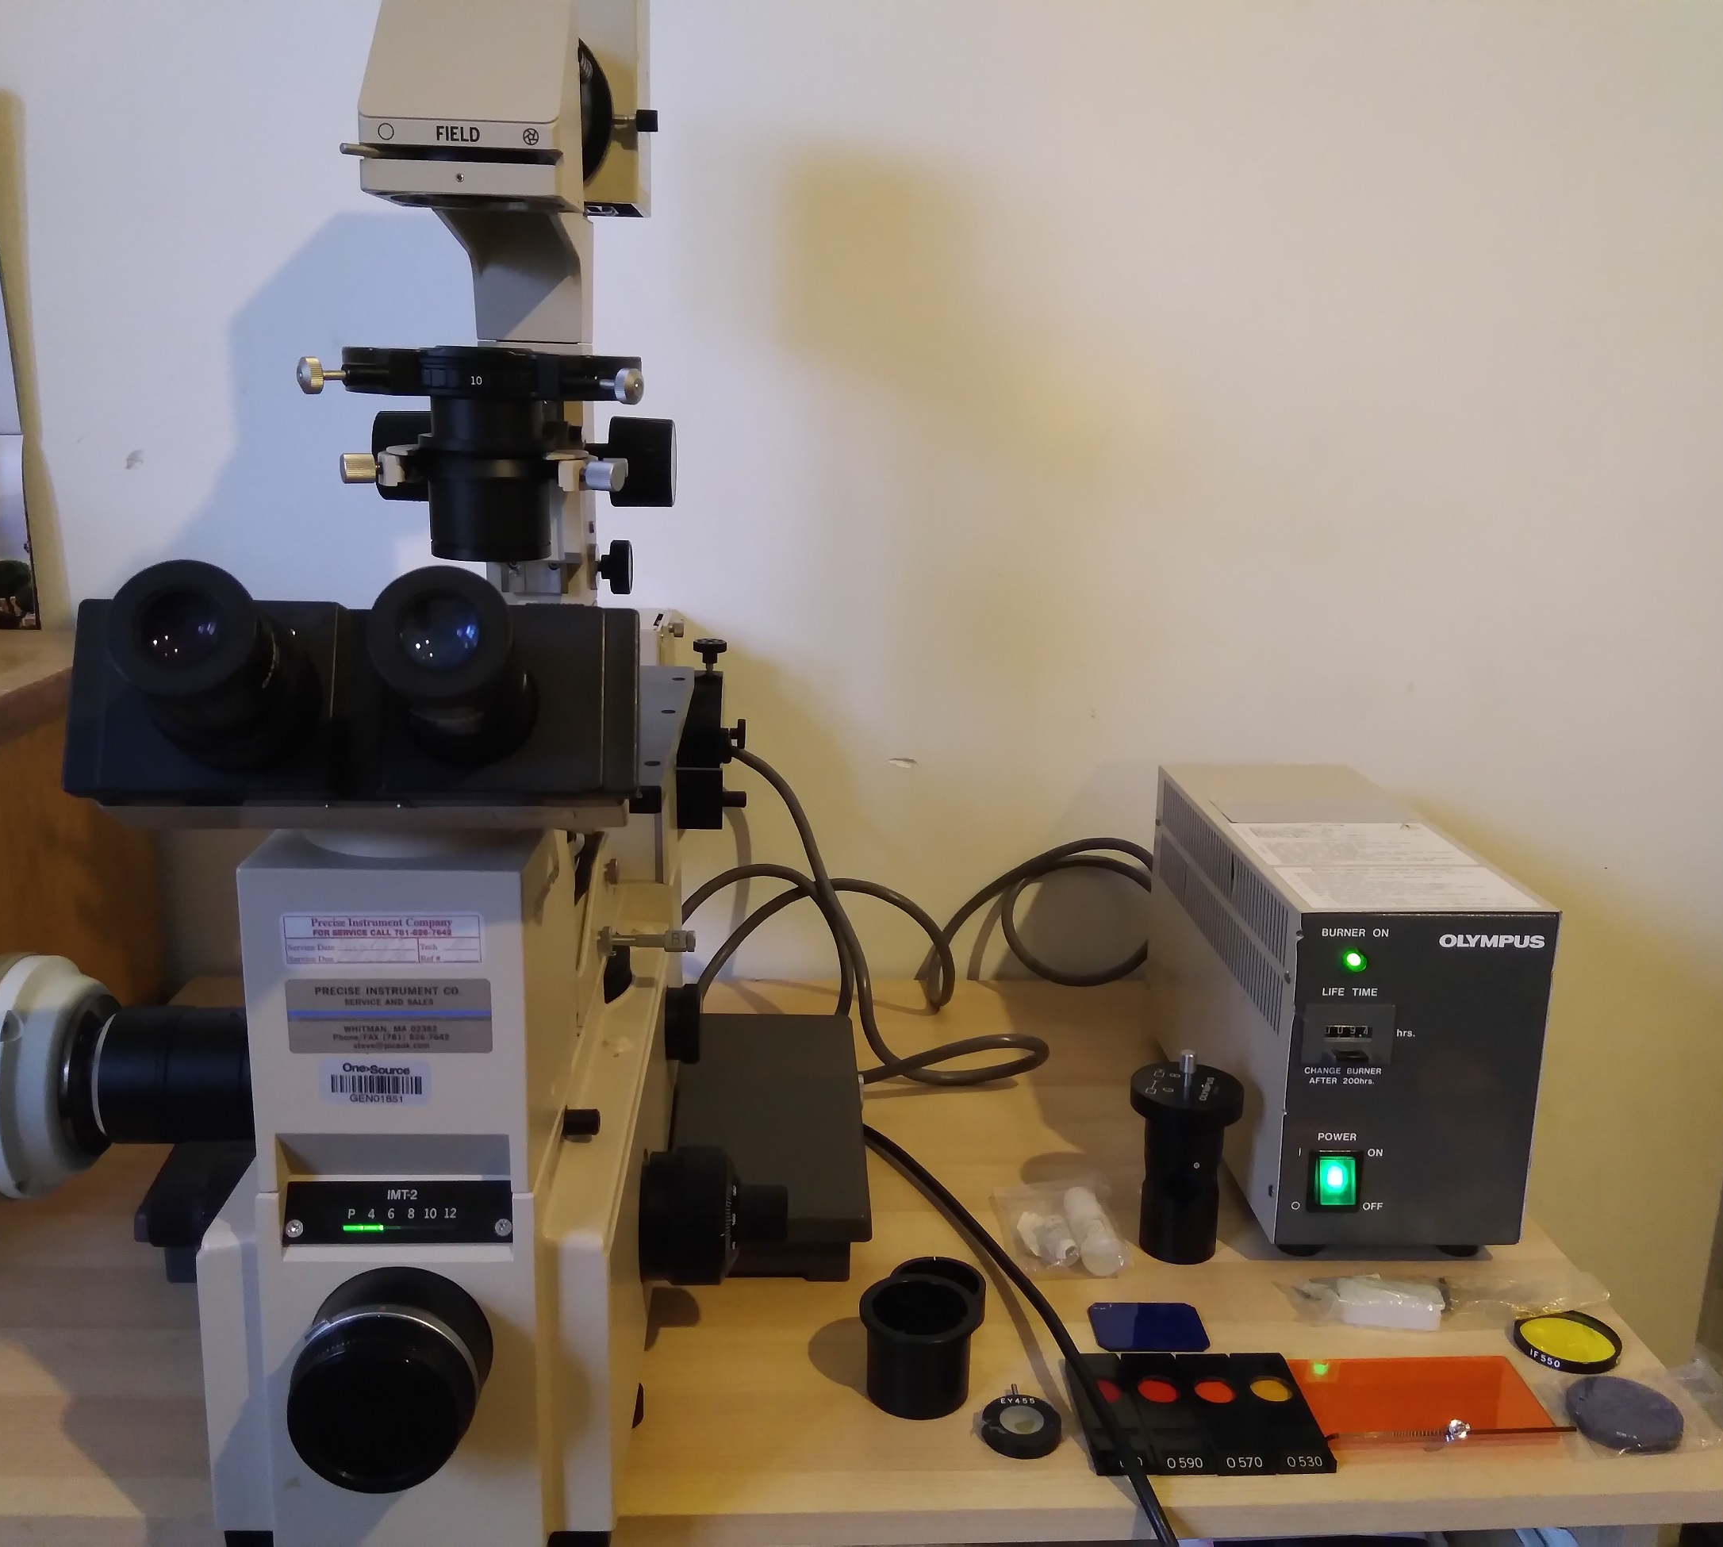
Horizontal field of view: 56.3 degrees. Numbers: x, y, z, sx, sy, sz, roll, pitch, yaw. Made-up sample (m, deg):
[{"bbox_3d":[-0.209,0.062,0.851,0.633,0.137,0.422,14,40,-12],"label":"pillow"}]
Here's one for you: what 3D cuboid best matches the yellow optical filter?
[{"bbox_3d":[0.324,0.261,0.737,0.045,0.005,0.045,0,14,-3],"label":"yellow optical filter"}]

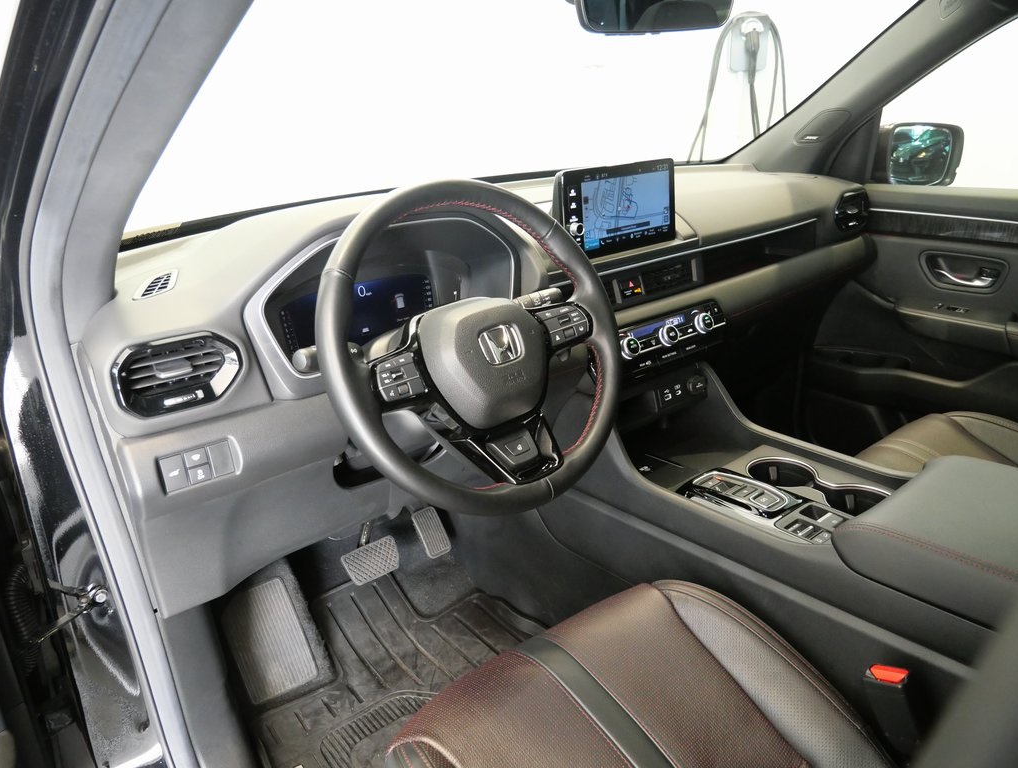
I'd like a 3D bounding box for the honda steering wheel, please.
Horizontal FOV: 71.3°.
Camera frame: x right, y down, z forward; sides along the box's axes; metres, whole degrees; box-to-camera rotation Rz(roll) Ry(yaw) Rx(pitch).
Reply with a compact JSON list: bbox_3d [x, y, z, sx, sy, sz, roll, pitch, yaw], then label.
[{"bbox_3d":[-0.032,-0.045,0.802,0.380,0.380,0.095,-19,-3,-35],"label":"honda steering wheel"}]

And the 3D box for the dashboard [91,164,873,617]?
[{"bbox_3d":[0.106,-0.183,1.229,1.480,0.380,0.450,-19,26,-35],"label":"dashboard"}]

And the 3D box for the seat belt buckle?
[{"bbox_3d":[0.433,0.366,0.799,0.030,0.100,0.051,-19,3,-35],"label":"seat belt buckle"}]

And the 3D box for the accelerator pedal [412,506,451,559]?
[{"bbox_3d":[-0.155,0.293,1.395,0.047,0.093,0.028,-19,-9,-35],"label":"accelerator pedal"}]

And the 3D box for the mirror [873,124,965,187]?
[{"bbox_3d":[0.987,-0.551,1.719,0.225,0.165,0.120,-9,22,-15],"label":"mirror"}]

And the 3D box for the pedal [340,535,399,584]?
[{"bbox_3d":[-0.245,0.317,1.269,0.094,0.058,0.026,-19,-9,-35],"label":"pedal"}]

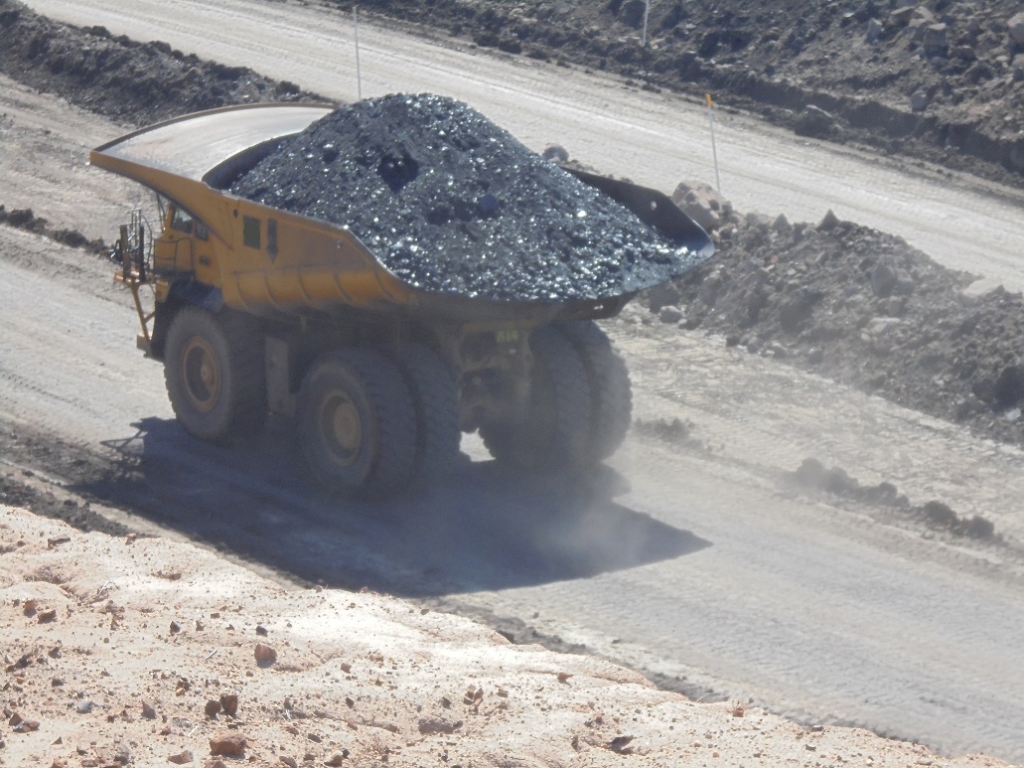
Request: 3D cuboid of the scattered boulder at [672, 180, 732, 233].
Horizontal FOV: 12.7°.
[{"bbox_3d":[4.946,-4.635,120.300,1.550,1.200,1.350,1,13,0],"label":"scattered boulder"}]

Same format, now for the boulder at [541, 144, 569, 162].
[{"bbox_3d":[1.171,-6.331,126.500,0.740,0.540,0.660,1,13,0],"label":"boulder"}]

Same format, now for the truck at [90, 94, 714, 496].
[{"bbox_3d":[-2.754,-2.484,102.860,8.300,8.050,12.700,-9,16,-35],"label":"truck"}]

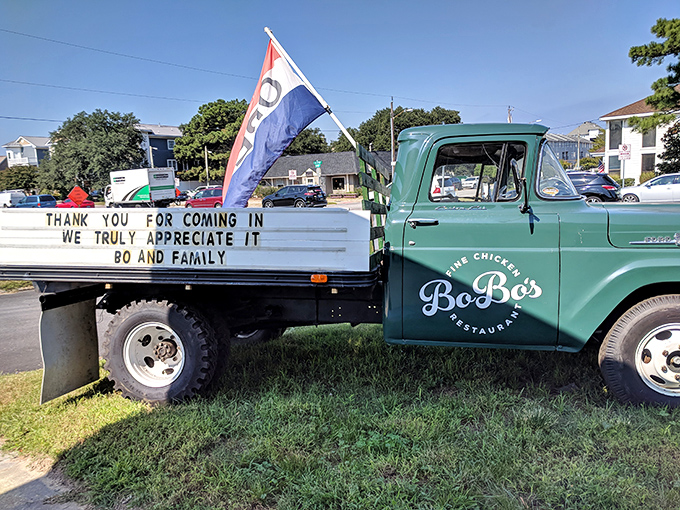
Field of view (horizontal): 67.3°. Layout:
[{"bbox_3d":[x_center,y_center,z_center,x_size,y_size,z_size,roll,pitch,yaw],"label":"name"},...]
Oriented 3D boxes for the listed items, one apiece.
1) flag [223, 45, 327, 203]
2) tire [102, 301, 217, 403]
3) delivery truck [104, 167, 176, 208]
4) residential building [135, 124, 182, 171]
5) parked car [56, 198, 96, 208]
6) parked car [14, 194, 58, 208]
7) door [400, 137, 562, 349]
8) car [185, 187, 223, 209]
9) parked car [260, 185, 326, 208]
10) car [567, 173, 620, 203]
[{"bbox_3d":[-0.586,-1.097,4.500,0.900,1.500,0.330,0,8,19],"label":"flag"},{"bbox_3d":[-1.248,0.659,3.568,0.725,0.725,0.210,1,8,7],"label":"tire"},{"bbox_3d":[-15.753,-4.853,39.630,5.800,3.350,2.350,2,9,31],"label":"delivery truck"},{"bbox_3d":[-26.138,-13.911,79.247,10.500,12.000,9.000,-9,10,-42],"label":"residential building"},{"bbox_3d":[-27.011,-5.058,52.153,4.600,1.380,1.820,3,9,33],"label":"parked car"},{"bbox_3d":[-32.739,-5.526,55.090,4.850,1.760,1.920,3,9,34],"label":"parked car"},{"bbox_3d":[0.882,-0.096,3.214,0.965,1.310,0.190,1,8,7],"label":"door"},{"bbox_3d":[-10.817,-4.821,44.195,5.100,1.750,1.970,2,8,27],"label":"car"},{"bbox_3d":[-3.481,-4.347,38.645,4.550,1.690,1.850,1,8,26],"label":"parked car"},{"bbox_3d":[10.304,-2.910,23.974,4.780,1.700,1.880,1,8,26],"label":"car"}]

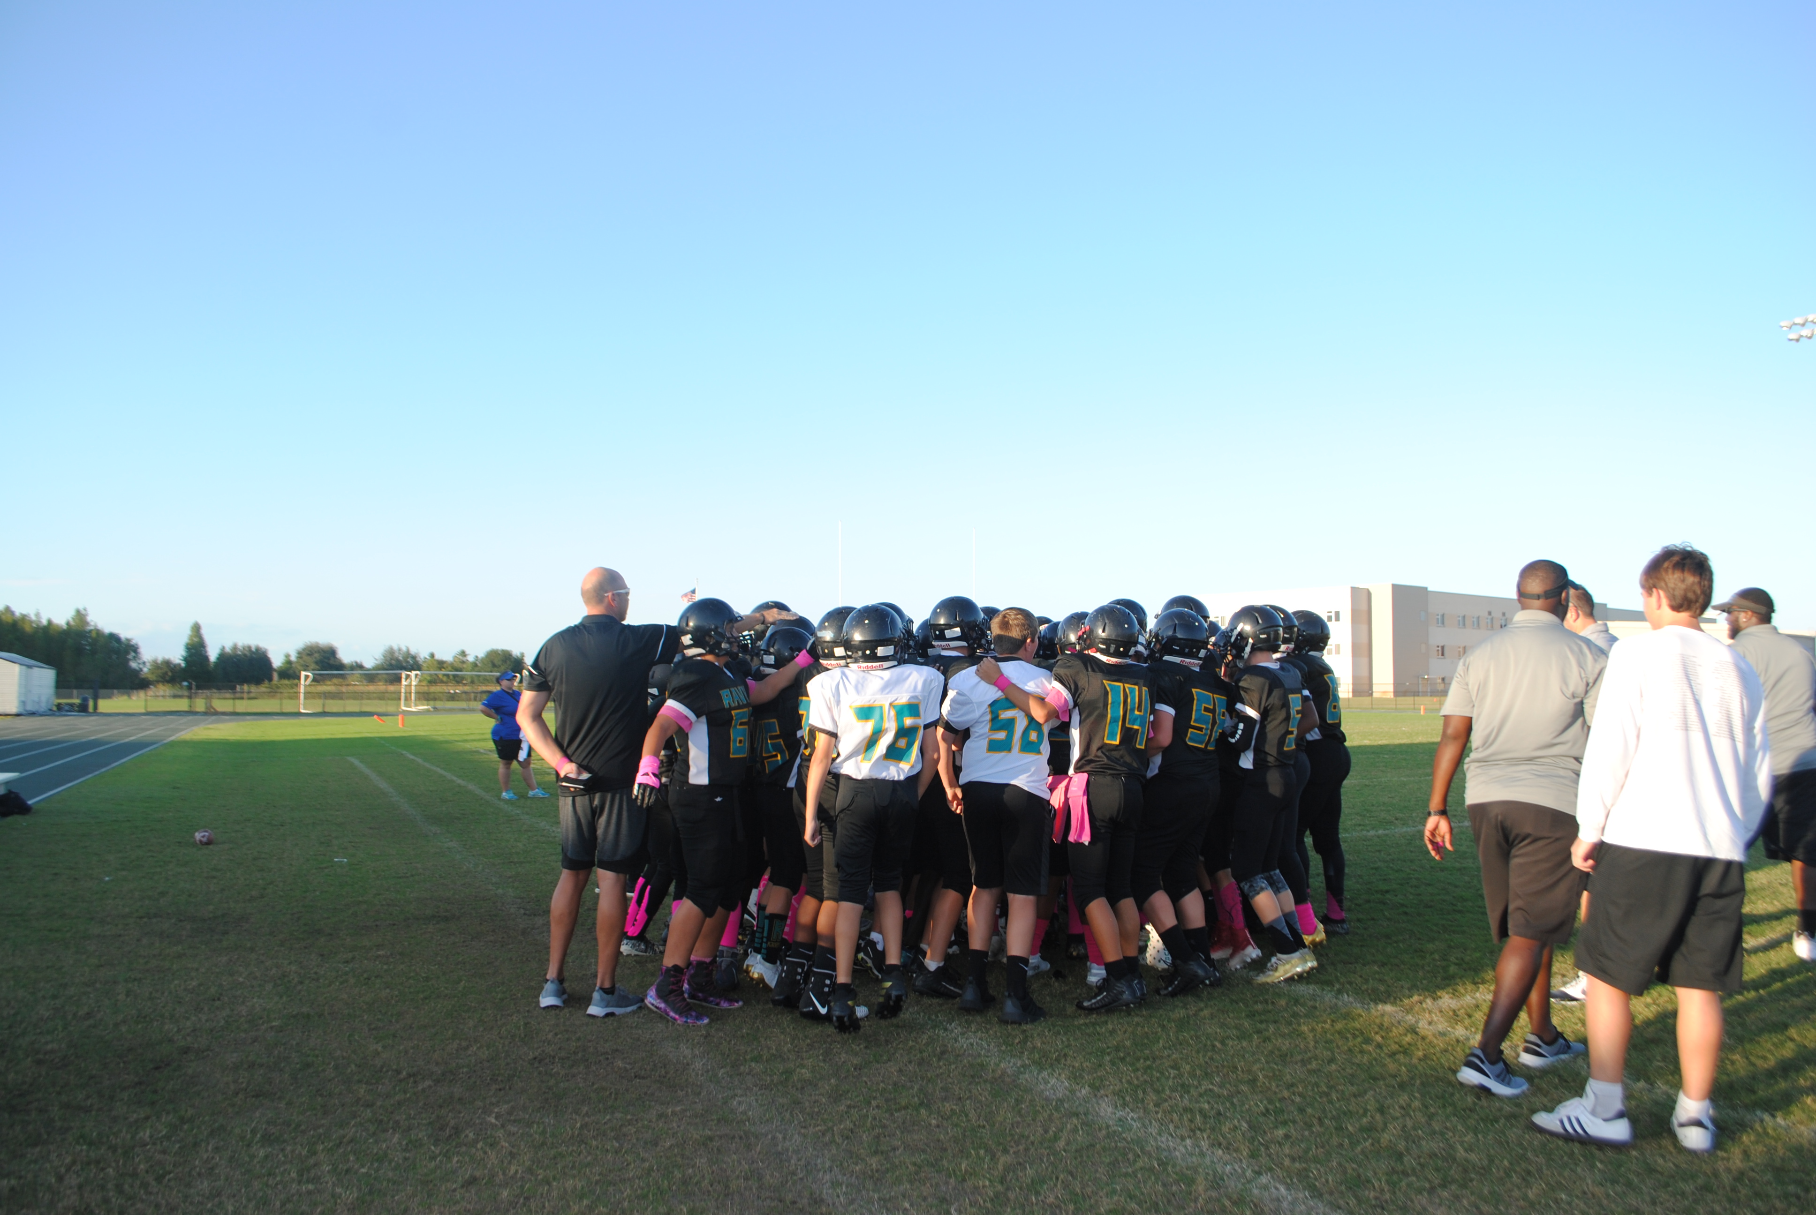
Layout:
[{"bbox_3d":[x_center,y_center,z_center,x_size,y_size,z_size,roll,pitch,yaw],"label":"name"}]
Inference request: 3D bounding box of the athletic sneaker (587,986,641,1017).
[{"bbox_3d":[-1.205,1.601,5.614,0.108,0.115,0.300,-2,-4,34],"label":"athletic sneaker"}]

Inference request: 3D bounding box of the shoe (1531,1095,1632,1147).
[{"bbox_3d":[2.010,1.511,4.066,0.295,0.115,0.105,-3,-4,38],"label":"shoe"}]

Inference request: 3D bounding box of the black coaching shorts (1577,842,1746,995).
[{"bbox_3d":[2.260,0.887,4.084,0.440,0.500,0.310,-1,-4,10],"label":"black coaching shorts"}]

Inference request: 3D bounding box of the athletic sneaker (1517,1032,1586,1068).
[{"bbox_3d":[2.285,1.549,4.835,0.300,0.115,0.108,2,-4,-30],"label":"athletic sneaker"}]

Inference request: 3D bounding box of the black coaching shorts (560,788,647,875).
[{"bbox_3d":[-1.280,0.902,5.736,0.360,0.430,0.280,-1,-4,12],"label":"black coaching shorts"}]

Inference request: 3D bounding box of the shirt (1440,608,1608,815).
[{"bbox_3d":[2.180,0.364,4.787,0.560,0.710,0.350,-3,-5,42],"label":"shirt"}]

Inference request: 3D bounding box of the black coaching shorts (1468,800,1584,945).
[{"bbox_3d":[2.165,0.898,4.755,0.340,0.530,0.380,3,-5,-45],"label":"black coaching shorts"}]

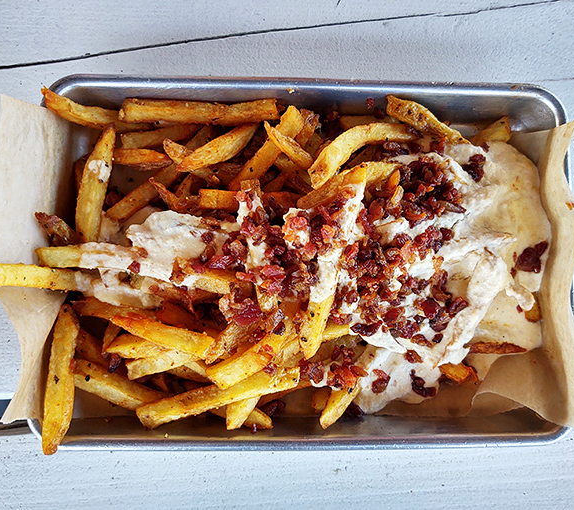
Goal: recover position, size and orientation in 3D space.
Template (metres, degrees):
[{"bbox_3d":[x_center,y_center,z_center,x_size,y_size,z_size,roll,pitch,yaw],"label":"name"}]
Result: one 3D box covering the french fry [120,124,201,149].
[{"bbox_3d":[-0.059,-0.058,0.252,0.041,0.009,0.008,-9,87,-2],"label":"french fry"}]

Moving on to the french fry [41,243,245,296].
[{"bbox_3d":[-0.065,0.008,0.235,0.088,0.011,0.011,10,86,-1],"label":"french fry"}]

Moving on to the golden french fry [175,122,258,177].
[{"bbox_3d":[-0.031,-0.049,0.245,0.042,0.009,0.010,-32,89,-6],"label":"golden french fry"}]

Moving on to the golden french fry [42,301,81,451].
[{"bbox_3d":[-0.098,0.053,0.231,0.011,0.011,0.062,0,75,-3],"label":"golden french fry"}]

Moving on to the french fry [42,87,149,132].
[{"bbox_3d":[-0.085,-0.064,0.241,0.047,0.009,0.011,14,86,-20],"label":"french fry"}]

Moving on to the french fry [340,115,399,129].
[{"bbox_3d":[0.044,-0.064,0.261,0.035,0.010,0.010,-1,87,-2],"label":"french fry"}]

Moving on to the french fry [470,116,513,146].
[{"bbox_3d":[0.097,-0.057,0.259,0.026,0.010,0.011,-25,88,8],"label":"french fry"}]

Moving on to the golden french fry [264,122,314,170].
[{"bbox_3d":[0.001,-0.051,0.244,0.029,0.008,0.007,42,86,-6],"label":"golden french fry"}]

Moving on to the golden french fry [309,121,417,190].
[{"bbox_3d":[0.035,-0.051,0.251,0.057,0.011,0.017,-27,88,-7],"label":"golden french fry"}]

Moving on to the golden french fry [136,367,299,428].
[{"bbox_3d":[-0.030,0.064,0.236,0.073,0.011,0.011,-16,87,1],"label":"golden french fry"}]

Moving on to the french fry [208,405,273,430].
[{"bbox_3d":[-0.023,0.073,0.245,0.034,0.008,0.008,16,86,3],"label":"french fry"}]

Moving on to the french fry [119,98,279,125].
[{"bbox_3d":[-0.040,-0.067,0.247,0.073,0.010,0.010,-1,87,-2],"label":"french fry"}]

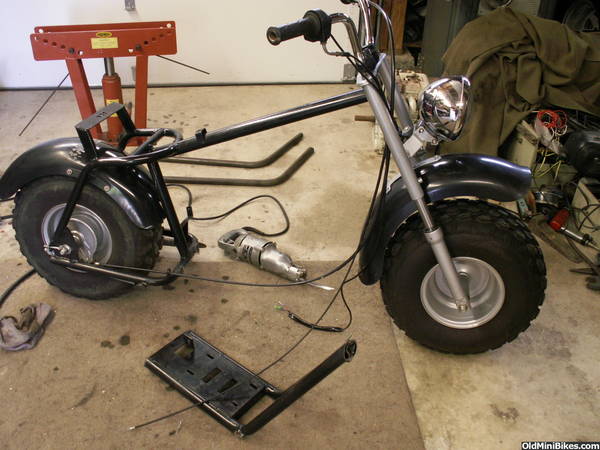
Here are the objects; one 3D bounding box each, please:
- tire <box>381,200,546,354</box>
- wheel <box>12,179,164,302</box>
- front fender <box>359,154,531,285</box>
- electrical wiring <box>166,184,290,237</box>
[{"bbox_3d":[0.471,0.157,1.766,0.468,0.468,0.176,8,27,9],"label":"tire"},{"bbox_3d":[-0.662,0.012,1.912,0.468,0.468,0.176,9,27,10],"label":"wheel"},{"bbox_3d":[0.395,0.002,1.709,0.425,0.420,0.190,8,27,9],"label":"front fender"},{"bbox_3d":[-0.337,-0.075,2.606,0.610,0.050,0.380,7,26,7],"label":"electrical wiring"}]

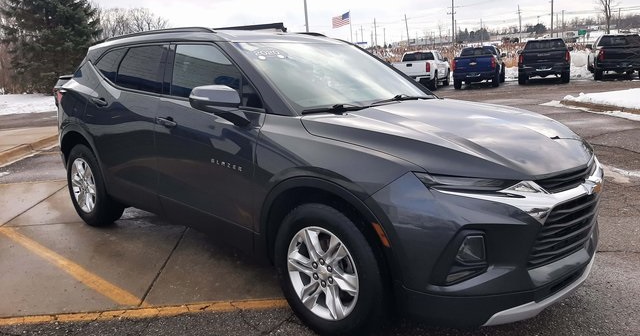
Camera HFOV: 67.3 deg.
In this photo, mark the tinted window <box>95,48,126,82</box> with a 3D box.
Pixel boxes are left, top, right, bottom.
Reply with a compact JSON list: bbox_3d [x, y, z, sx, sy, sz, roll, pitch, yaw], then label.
[{"bbox_3d":[-1.840,-0.890,4.171,0.520,0.290,0.070,10,-4,41],"label":"tinted window"}]

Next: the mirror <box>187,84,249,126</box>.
[{"bbox_3d":[-0.552,-0.351,2.690,0.200,0.220,0.260,10,16,41],"label":"mirror"}]

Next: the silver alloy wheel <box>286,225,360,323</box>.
[{"bbox_3d":[0.054,0.528,2.502,0.490,0.490,0.180,10,16,41],"label":"silver alloy wheel"}]

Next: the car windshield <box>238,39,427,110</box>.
[{"bbox_3d":[0.131,-0.684,3.322,1.450,0.130,0.820,-14,49,-47],"label":"car windshield"}]

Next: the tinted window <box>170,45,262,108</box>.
[{"bbox_3d":[-0.671,-0.598,3.046,1.080,0.420,0.080,10,-4,41],"label":"tinted window"}]

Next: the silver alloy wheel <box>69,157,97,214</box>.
[{"bbox_3d":[-2.077,0.152,4.375,0.490,0.490,0.180,10,16,41],"label":"silver alloy wheel"}]

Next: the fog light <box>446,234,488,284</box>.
[{"bbox_3d":[0.646,0.401,2.118,0.190,0.220,0.130,-7,14,-27],"label":"fog light"}]

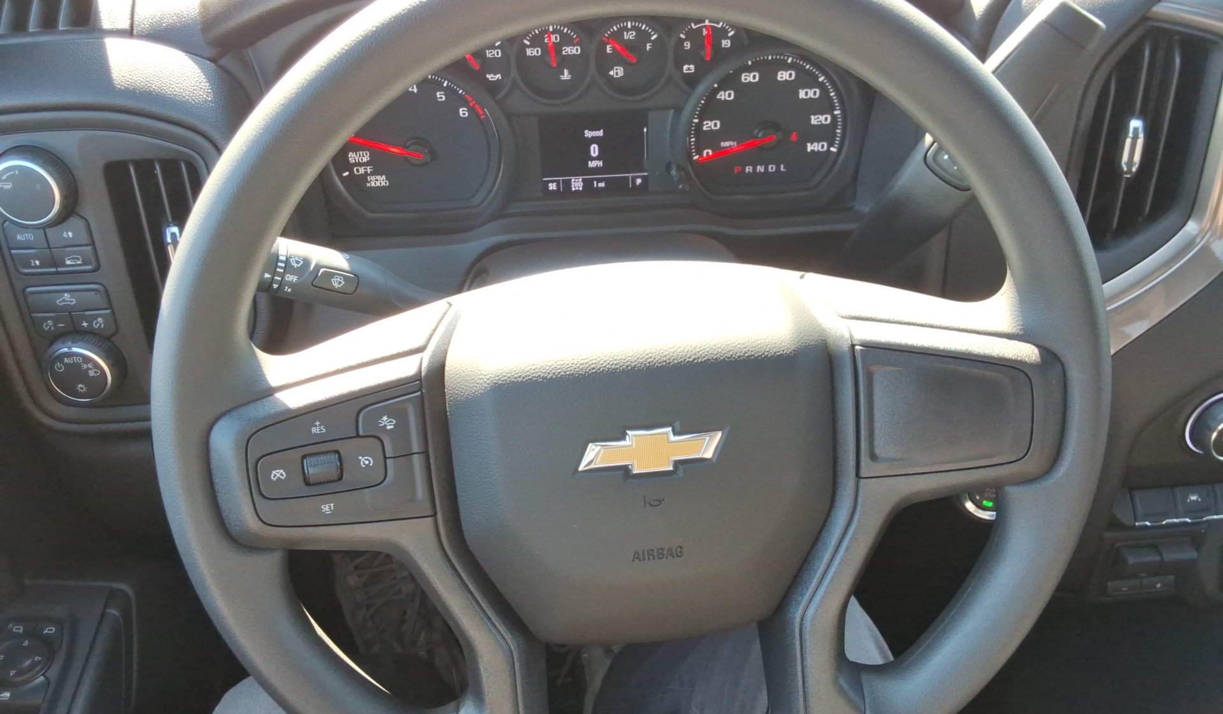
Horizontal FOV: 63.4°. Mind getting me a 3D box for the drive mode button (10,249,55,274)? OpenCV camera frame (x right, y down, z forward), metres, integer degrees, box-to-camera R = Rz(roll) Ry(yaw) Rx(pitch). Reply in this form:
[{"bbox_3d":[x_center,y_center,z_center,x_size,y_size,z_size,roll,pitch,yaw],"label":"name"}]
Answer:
[{"bbox_3d":[-0.353,-0.060,0.607,0.024,0.016,0.010,-4,28,-3],"label":"drive mode button"}]

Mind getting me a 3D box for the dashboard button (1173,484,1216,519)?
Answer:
[{"bbox_3d":[0.412,0.104,0.704,0.030,0.012,0.024,-4,72,-3],"label":"dashboard button"}]

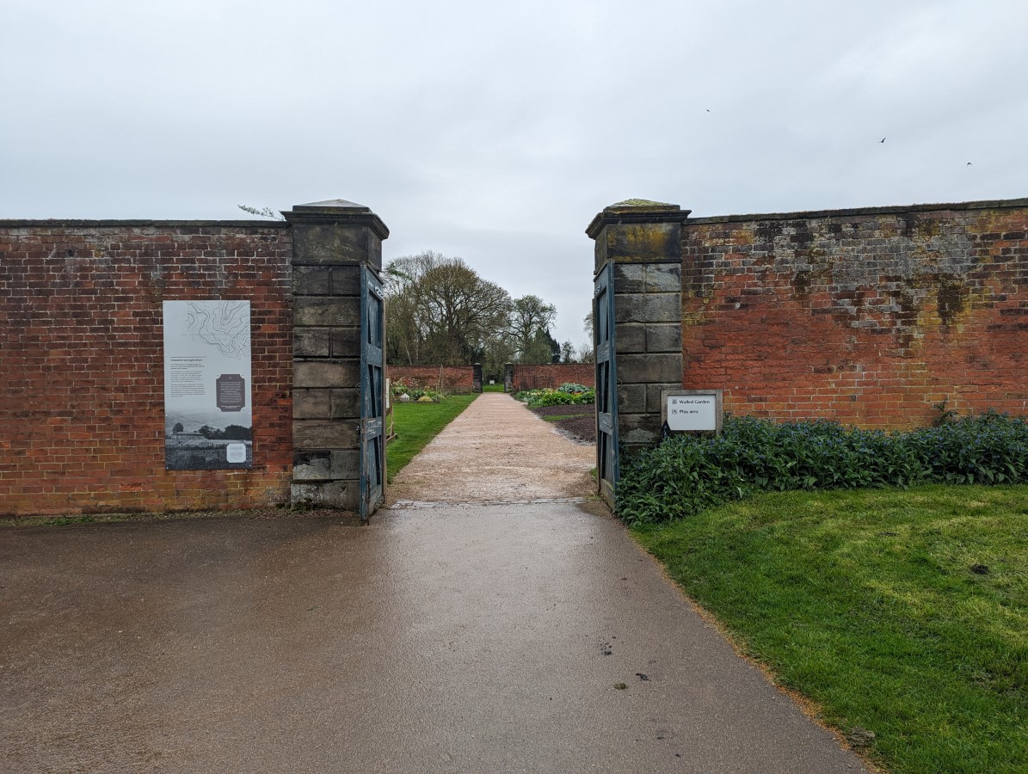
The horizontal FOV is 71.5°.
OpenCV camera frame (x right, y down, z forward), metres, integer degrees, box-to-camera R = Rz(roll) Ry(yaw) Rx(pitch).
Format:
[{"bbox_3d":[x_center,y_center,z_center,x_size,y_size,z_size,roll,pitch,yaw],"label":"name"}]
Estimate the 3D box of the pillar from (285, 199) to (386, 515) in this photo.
[{"bbox_3d":[-2.110,-0.448,8.720,1.060,3.690,1.060,-1,0,-1],"label":"pillar"}]

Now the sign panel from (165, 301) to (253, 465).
[{"bbox_3d":[-3.545,-0.020,8.270,0.985,1.965,0.030,-1,0,-3],"label":"sign panel"}]

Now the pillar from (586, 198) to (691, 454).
[{"bbox_3d":[1.520,-0.500,8.890,1.060,3.670,1.060,-1,0,-1],"label":"pillar"}]

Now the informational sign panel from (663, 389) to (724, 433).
[{"bbox_3d":[1.970,0.265,7.900,0.685,0.500,0.080,-1,0,0],"label":"informational sign panel"}]

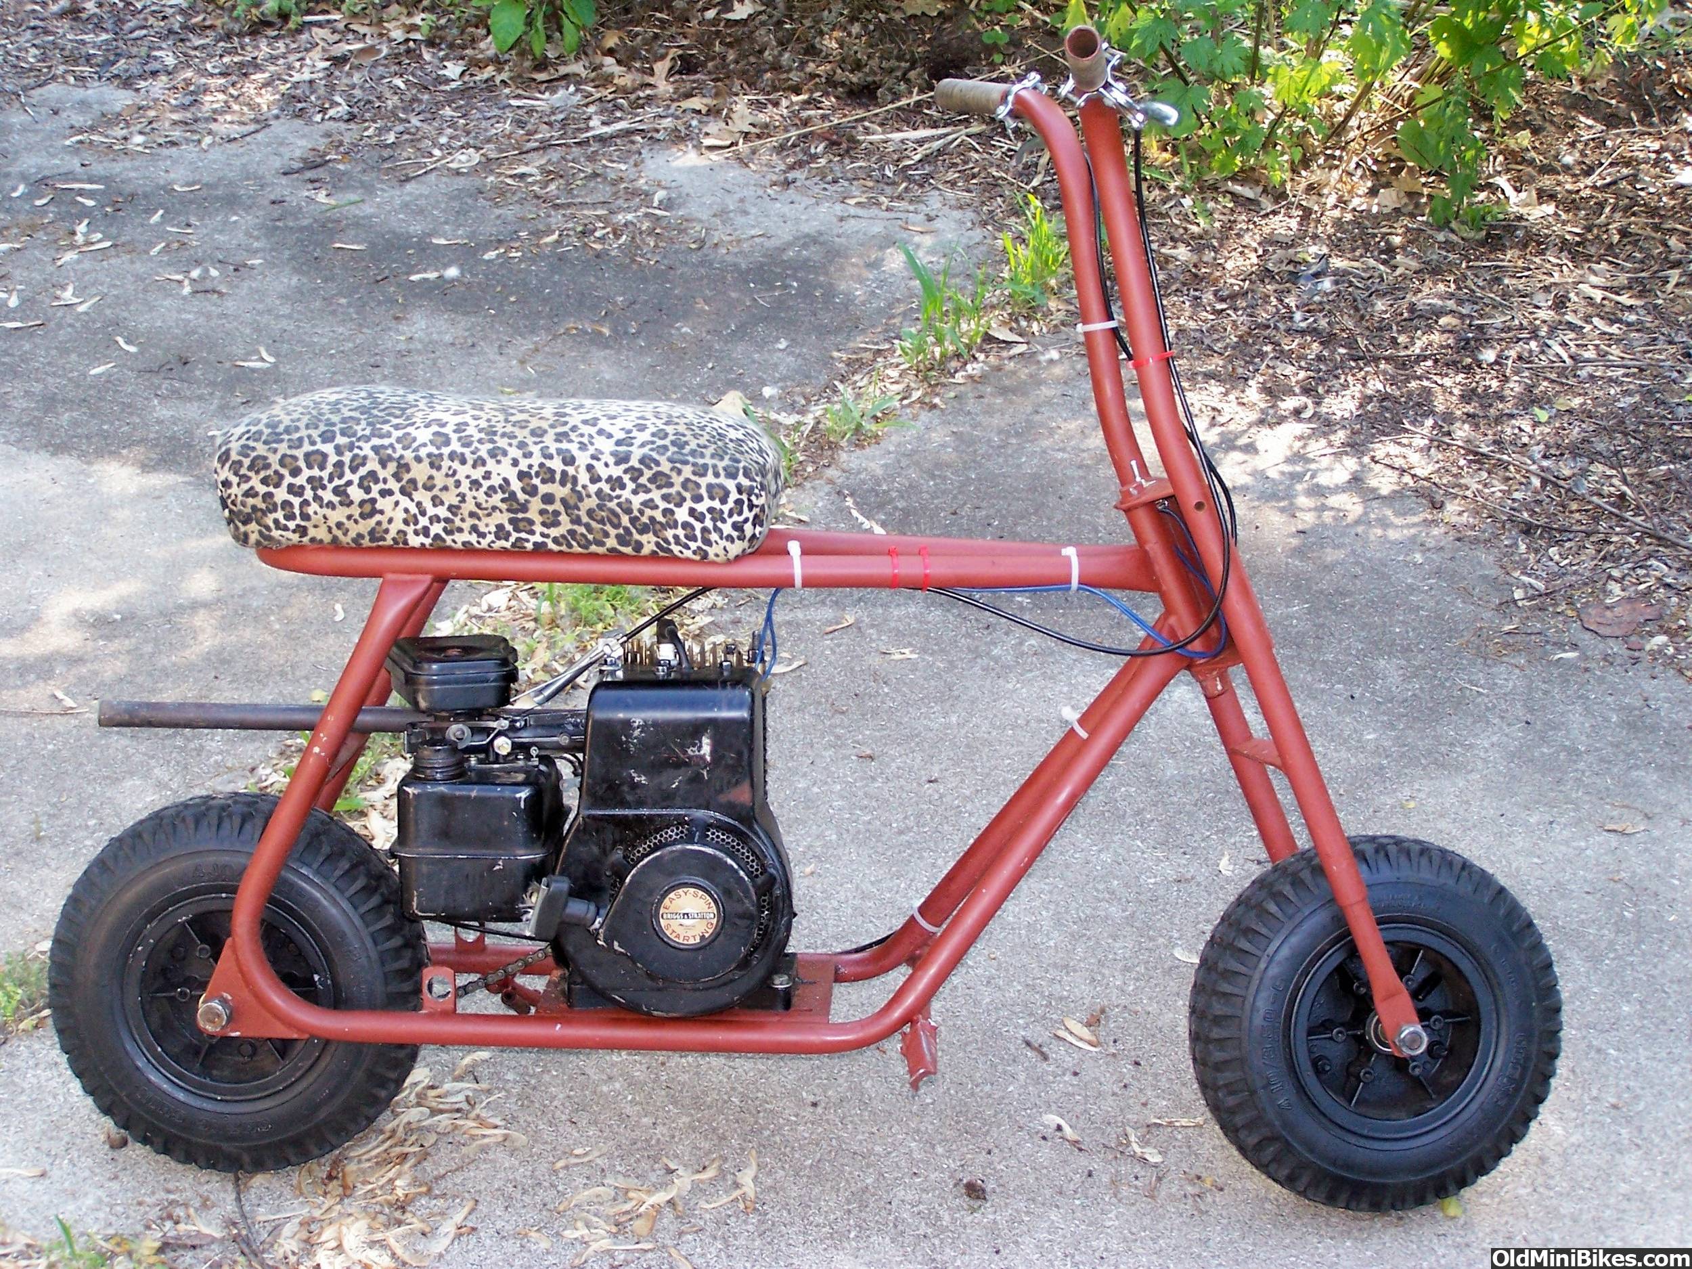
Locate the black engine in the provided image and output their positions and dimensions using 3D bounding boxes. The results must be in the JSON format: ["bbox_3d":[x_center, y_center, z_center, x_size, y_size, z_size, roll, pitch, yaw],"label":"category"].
[{"bbox_3d":[-0.205,0.147,2.705,0.338,0.305,0.250,2,11,2],"label":"black engine"}]

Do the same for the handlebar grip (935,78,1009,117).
[{"bbox_3d":[0.109,-0.464,2.825,0.027,0.027,0.112,-10,13,-25],"label":"handlebar grip"}]

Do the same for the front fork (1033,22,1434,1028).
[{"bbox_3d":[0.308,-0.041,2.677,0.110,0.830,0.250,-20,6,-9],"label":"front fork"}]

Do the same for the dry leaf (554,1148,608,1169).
[{"bbox_3d":[-0.225,0.445,2.803,0.058,0.008,0.011,-15,27,-35],"label":"dry leaf"}]

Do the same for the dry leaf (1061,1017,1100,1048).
[{"bbox_3d":[0.215,0.363,3.026,0.015,0.012,0.061,-10,25,-26],"label":"dry leaf"}]

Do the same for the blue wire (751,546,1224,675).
[{"bbox_3d":[0.112,-0.019,2.629,0.374,0.105,0.075,2,11,2],"label":"blue wire"}]

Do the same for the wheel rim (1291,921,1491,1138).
[{"bbox_3d":[0.444,0.325,2.741,0.180,0.180,0.090,0,3,-10],"label":"wheel rim"}]

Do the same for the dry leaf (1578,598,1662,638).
[{"bbox_3d":[0.948,-0.026,4.031,0.083,0.012,0.139,19,28,36],"label":"dry leaf"}]

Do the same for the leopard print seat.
[{"bbox_3d":[-0.276,-0.135,2.669,0.452,0.120,0.215,2,11,2],"label":"leopard print seat"}]

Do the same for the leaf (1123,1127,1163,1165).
[{"bbox_3d":[0.257,0.439,2.843,0.020,0.010,0.065,-8,24,-23],"label":"leaf"}]

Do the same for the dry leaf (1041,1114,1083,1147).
[{"bbox_3d":[0.191,0.429,2.866,0.015,0.008,0.054,-12,25,-29],"label":"dry leaf"}]

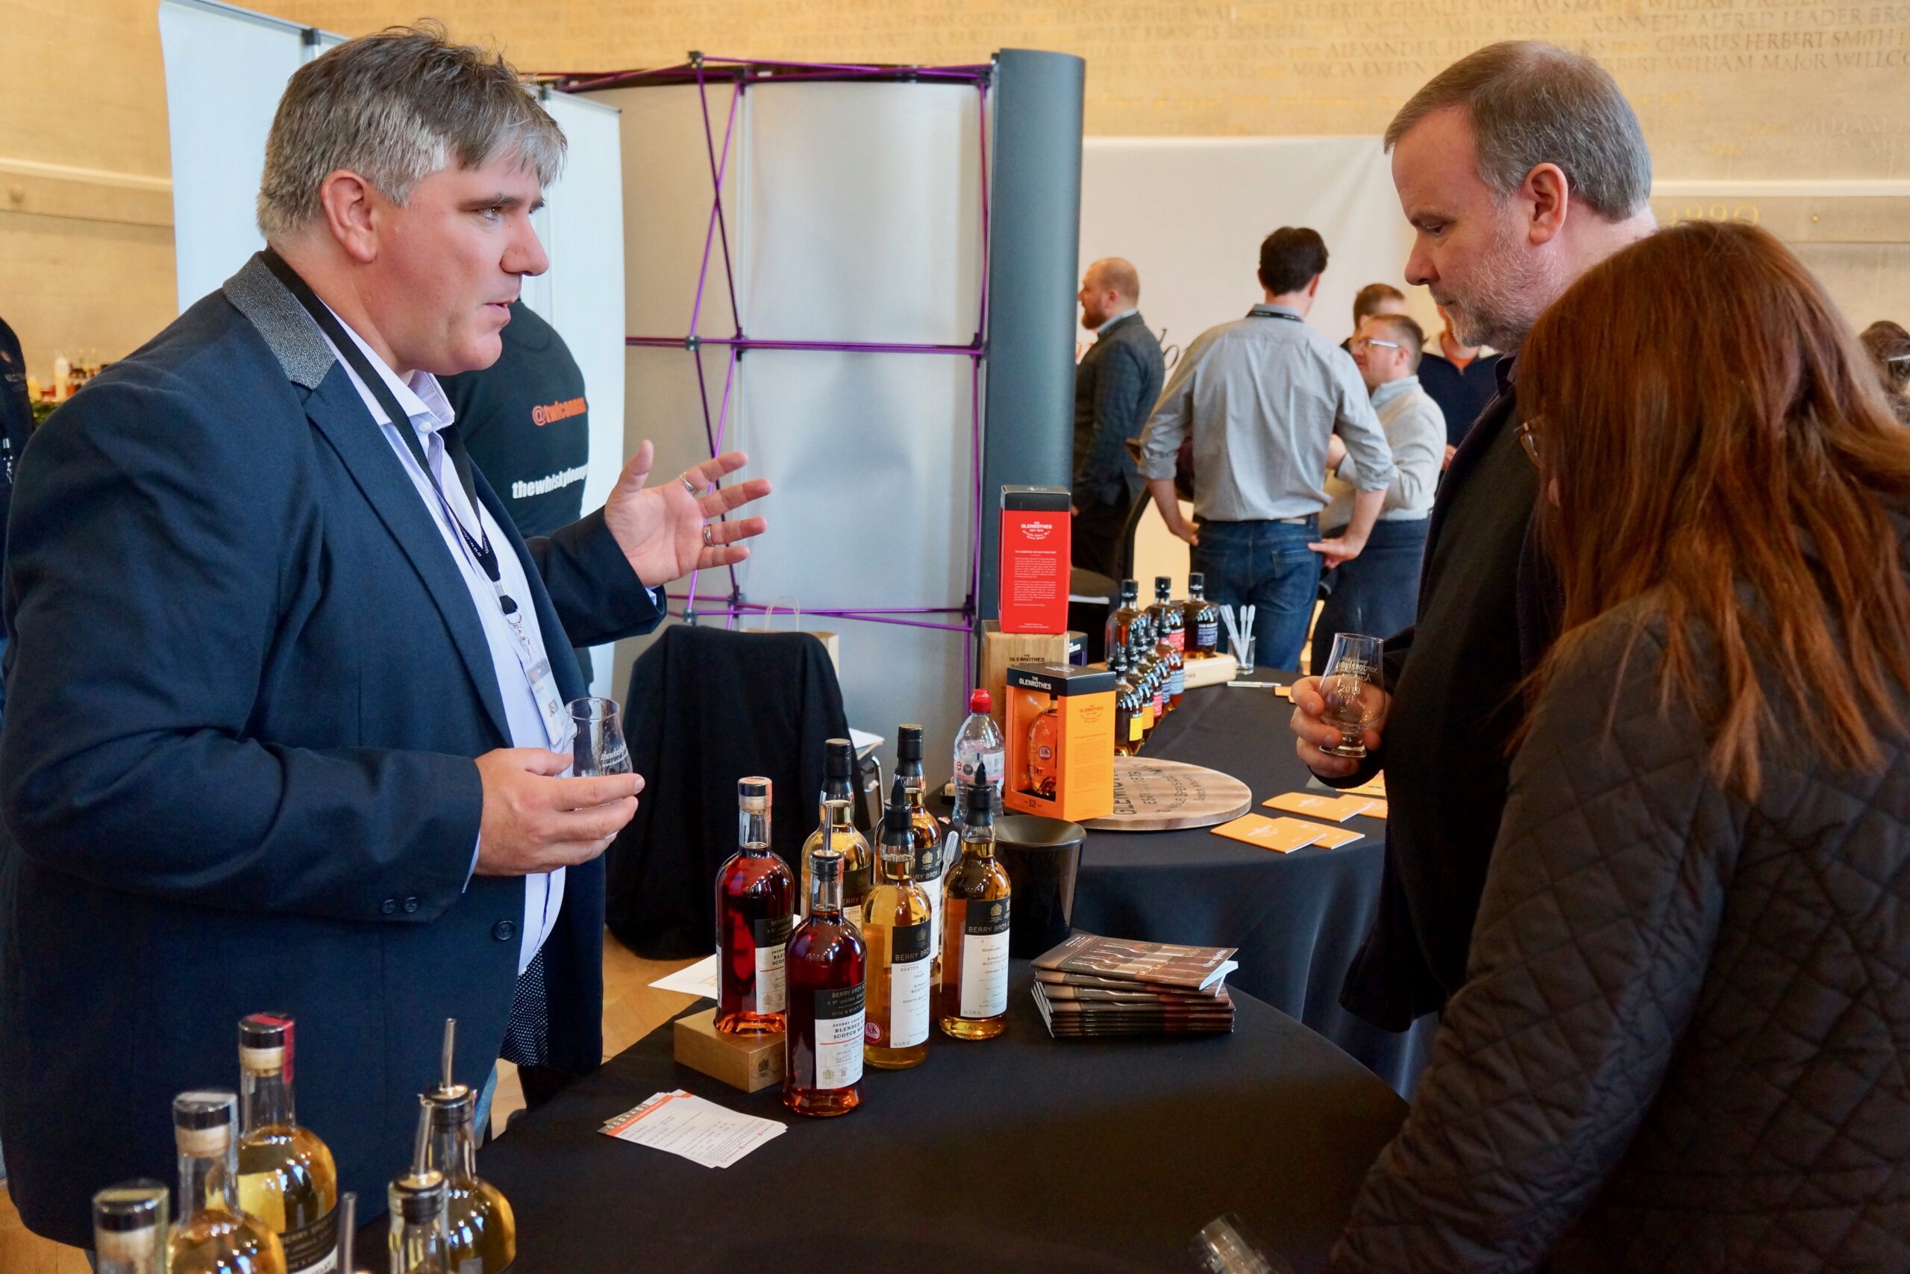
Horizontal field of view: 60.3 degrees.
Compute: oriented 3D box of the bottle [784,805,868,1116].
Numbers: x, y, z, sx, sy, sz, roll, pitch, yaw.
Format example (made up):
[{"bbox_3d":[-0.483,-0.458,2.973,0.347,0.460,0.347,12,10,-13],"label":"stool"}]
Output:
[{"bbox_3d":[-0.126,0.311,1.605,0.081,0.303,0.081,1,9,0],"label":"bottle"}]

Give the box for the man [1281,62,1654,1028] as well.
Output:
[{"bbox_3d":[0.533,0.370,1.456,0.450,1.740,0.560,0,9,-5],"label":"man"}]

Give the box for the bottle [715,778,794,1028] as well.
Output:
[{"bbox_3d":[-0.211,0.279,1.733,0.082,0.267,0.082,1,9,0],"label":"bottle"}]

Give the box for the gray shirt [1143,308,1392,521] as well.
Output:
[{"bbox_3d":[0.795,-0.569,4.200,0.620,0.550,0.310,3,9,13],"label":"gray shirt"}]

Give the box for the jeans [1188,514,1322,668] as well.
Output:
[{"bbox_3d":[0.771,0.223,4.299,0.370,1.020,0.280,3,9,13],"label":"jeans"}]

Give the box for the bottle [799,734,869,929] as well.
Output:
[{"bbox_3d":[-0.127,0.250,1.759,0.075,0.293,0.075,1,9,0],"label":"bottle"}]

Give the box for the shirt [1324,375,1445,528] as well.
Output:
[{"bbox_3d":[1.280,-0.576,5.100,0.370,0.490,0.460,-2,9,-17],"label":"shirt"}]

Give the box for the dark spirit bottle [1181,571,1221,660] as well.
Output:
[{"bbox_3d":[0.575,-0.053,3.900,0.107,0.196,0.107,1,9,0],"label":"dark spirit bottle"}]

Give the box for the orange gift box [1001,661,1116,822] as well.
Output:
[{"bbox_3d":[0.172,0.170,2.678,0.112,0.232,0.132,-6,12,-40],"label":"orange gift box"}]

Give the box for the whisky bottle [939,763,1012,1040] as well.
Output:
[{"bbox_3d":[0.025,0.291,1.839,0.075,0.308,0.075,1,9,0],"label":"whisky bottle"}]

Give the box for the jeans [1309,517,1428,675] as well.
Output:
[{"bbox_3d":[1.227,0.154,4.904,0.360,1.000,0.360,3,9,14],"label":"jeans"}]

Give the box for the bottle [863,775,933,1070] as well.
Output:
[{"bbox_3d":[-0.059,0.300,1.757,0.075,0.311,0.075,1,9,0],"label":"bottle"}]

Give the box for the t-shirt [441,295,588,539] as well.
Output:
[{"bbox_3d":[-0.747,-0.157,2.591,0.310,0.720,0.520,5,10,24],"label":"t-shirt"}]

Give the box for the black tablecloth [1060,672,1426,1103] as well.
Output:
[{"bbox_3d":[0.539,0.574,3.292,0.880,0.750,1.800,4,10,15],"label":"black tablecloth"}]

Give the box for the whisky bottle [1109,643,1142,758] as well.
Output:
[{"bbox_3d":[0.320,0.119,3.166,0.097,0.219,0.097,1,9,0],"label":"whisky bottle"}]

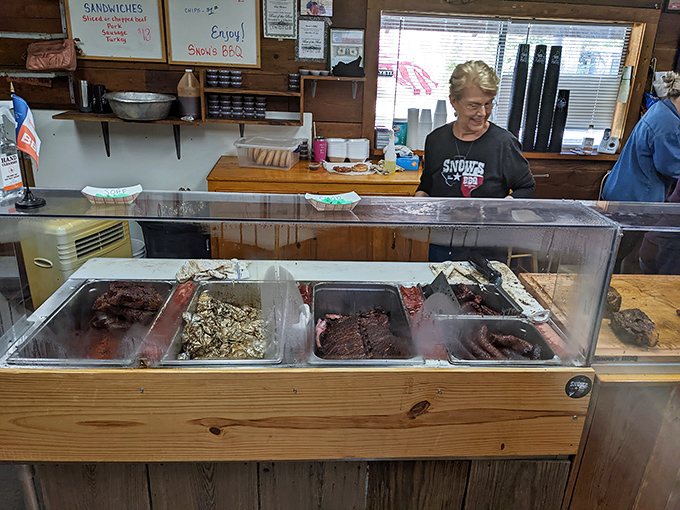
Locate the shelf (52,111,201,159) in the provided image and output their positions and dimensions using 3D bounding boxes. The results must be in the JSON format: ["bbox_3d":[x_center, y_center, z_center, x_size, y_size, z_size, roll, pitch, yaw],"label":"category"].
[{"bbox_3d":[-1.280,-0.736,3.367,0.870,0.290,0.300,2,21,0],"label":"shelf"}]

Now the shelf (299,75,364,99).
[{"bbox_3d":[-0.038,-1.058,3.362,0.405,0.137,0.170,2,21,0],"label":"shelf"}]

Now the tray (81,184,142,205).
[{"bbox_3d":[-0.591,-0.154,1.393,0.150,0.045,0.100,2,21,0],"label":"tray"}]

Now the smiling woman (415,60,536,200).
[{"bbox_3d":[0.590,-0.023,2.394,0.530,1.600,0.360,5,22,8],"label":"smiling woman"}]

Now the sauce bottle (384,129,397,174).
[{"bbox_3d":[0.314,-0.637,3.248,0.071,0.262,0.071,2,21,-1],"label":"sauce bottle"}]

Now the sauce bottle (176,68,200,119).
[{"bbox_3d":[-0.923,-0.990,3.260,0.150,0.295,0.150,1,21,-3],"label":"sauce bottle"}]

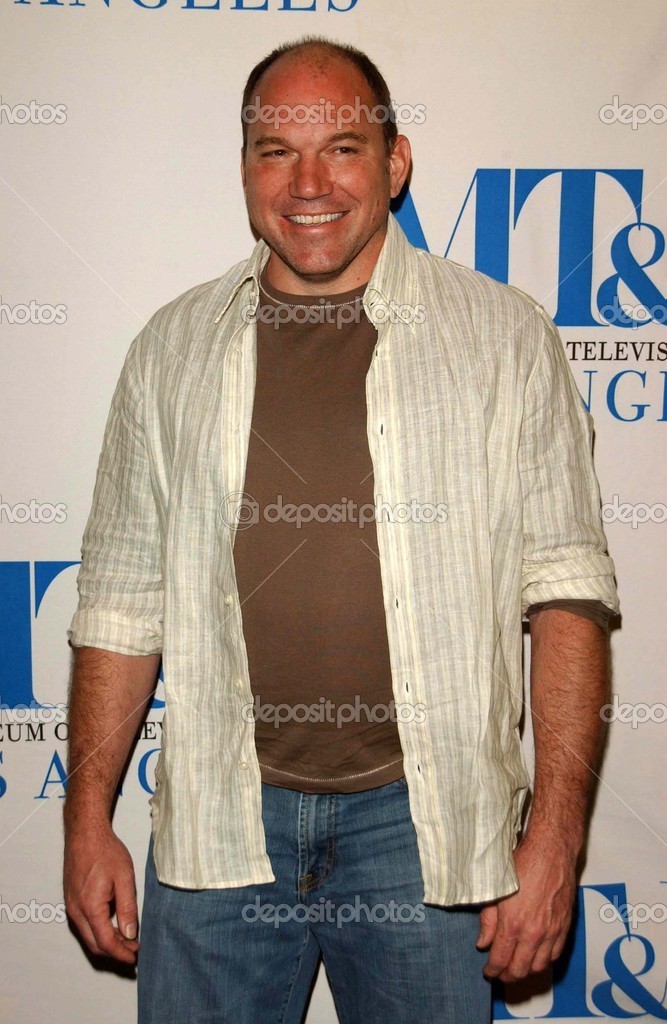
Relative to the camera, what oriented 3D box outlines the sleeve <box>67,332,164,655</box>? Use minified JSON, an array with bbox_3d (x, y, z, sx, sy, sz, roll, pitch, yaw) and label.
[{"bbox_3d":[-0.226,-0.020,2.085,0.120,0.330,0.155,8,9,8],"label":"sleeve"}]

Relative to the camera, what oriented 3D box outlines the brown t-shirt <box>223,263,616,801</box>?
[{"bbox_3d":[0.014,0.010,2.060,0.560,0.540,0.280,1,9,8],"label":"brown t-shirt"}]

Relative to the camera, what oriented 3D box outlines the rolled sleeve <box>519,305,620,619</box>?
[{"bbox_3d":[0.247,-0.053,2.040,0.120,0.320,0.155,-5,9,8],"label":"rolled sleeve"}]

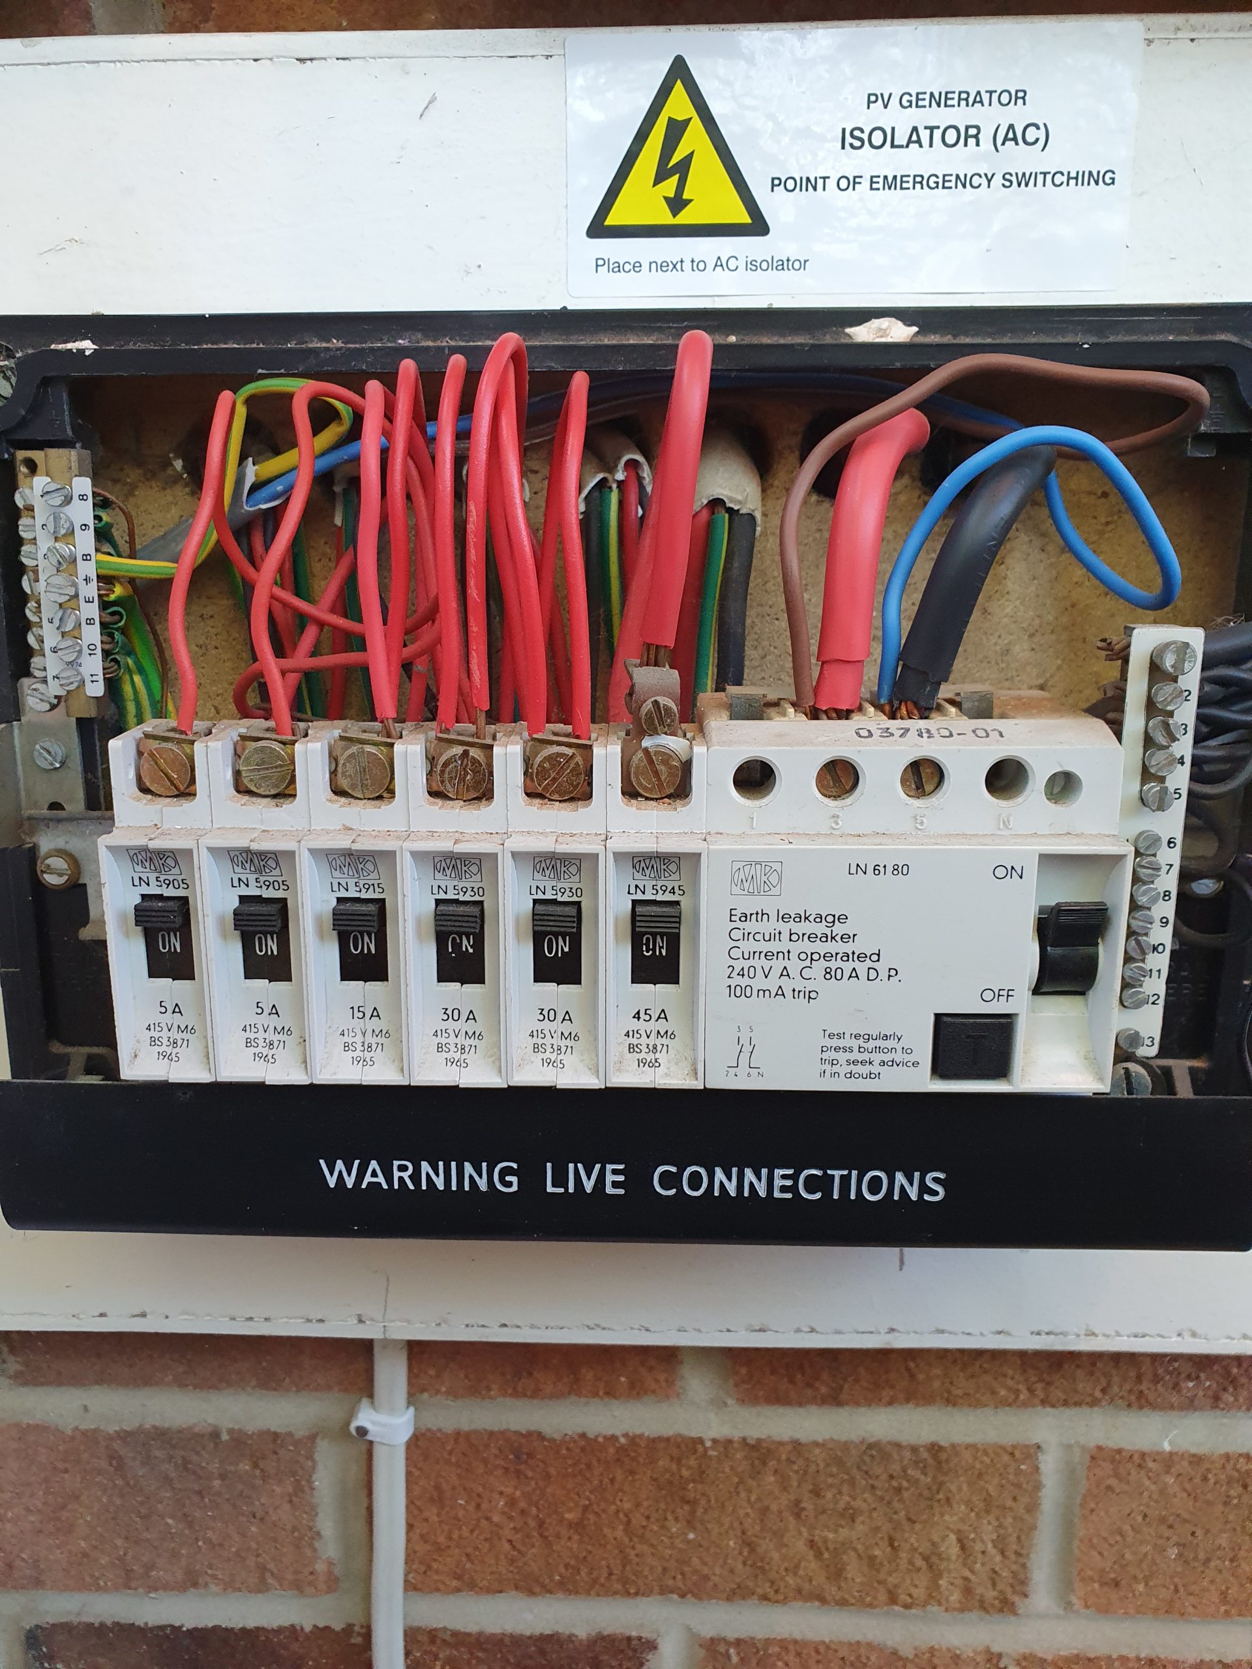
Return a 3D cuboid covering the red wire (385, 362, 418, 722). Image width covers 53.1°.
[{"bbox_3d":[-0.043,-0.057,0.242,0.006,0.067,0.016,0,12,2],"label":"red wire"}]

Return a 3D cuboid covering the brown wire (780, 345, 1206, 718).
[{"bbox_3d":[0.072,-0.060,0.252,0.086,0.065,0.046,0,12,2],"label":"brown wire"}]

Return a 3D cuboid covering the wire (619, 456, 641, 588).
[{"bbox_3d":[0.001,-0.064,0.259,0.004,0.026,0.009,0,12,2],"label":"wire"}]

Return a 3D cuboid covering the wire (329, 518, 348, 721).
[{"bbox_3d":[-0.067,-0.050,0.291,0.006,0.047,0.008,0,12,2],"label":"wire"}]

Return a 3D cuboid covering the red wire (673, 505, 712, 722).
[{"bbox_3d":[0.014,-0.049,0.285,0.010,0.049,0.010,0,12,2],"label":"red wire"}]

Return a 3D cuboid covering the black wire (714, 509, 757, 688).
[{"bbox_3d":[0.023,-0.047,0.259,0.007,0.036,0.017,0,12,2],"label":"black wire"}]

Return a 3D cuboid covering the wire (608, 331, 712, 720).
[{"bbox_3d":[0.006,-0.056,0.239,0.020,0.073,0.048,0,12,2],"label":"wire"}]

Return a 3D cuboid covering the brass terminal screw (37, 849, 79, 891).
[{"bbox_3d":[-0.123,0.008,0.272,0.008,0.009,0.005,0,12,2],"label":"brass terminal screw"}]

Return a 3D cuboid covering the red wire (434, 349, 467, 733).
[{"bbox_3d":[-0.031,-0.051,0.226,0.007,0.066,0.019,0,12,2],"label":"red wire"}]

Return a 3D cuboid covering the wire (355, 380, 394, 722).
[{"bbox_3d":[-0.044,-0.049,0.223,0.005,0.060,0.019,0,12,2],"label":"wire"}]

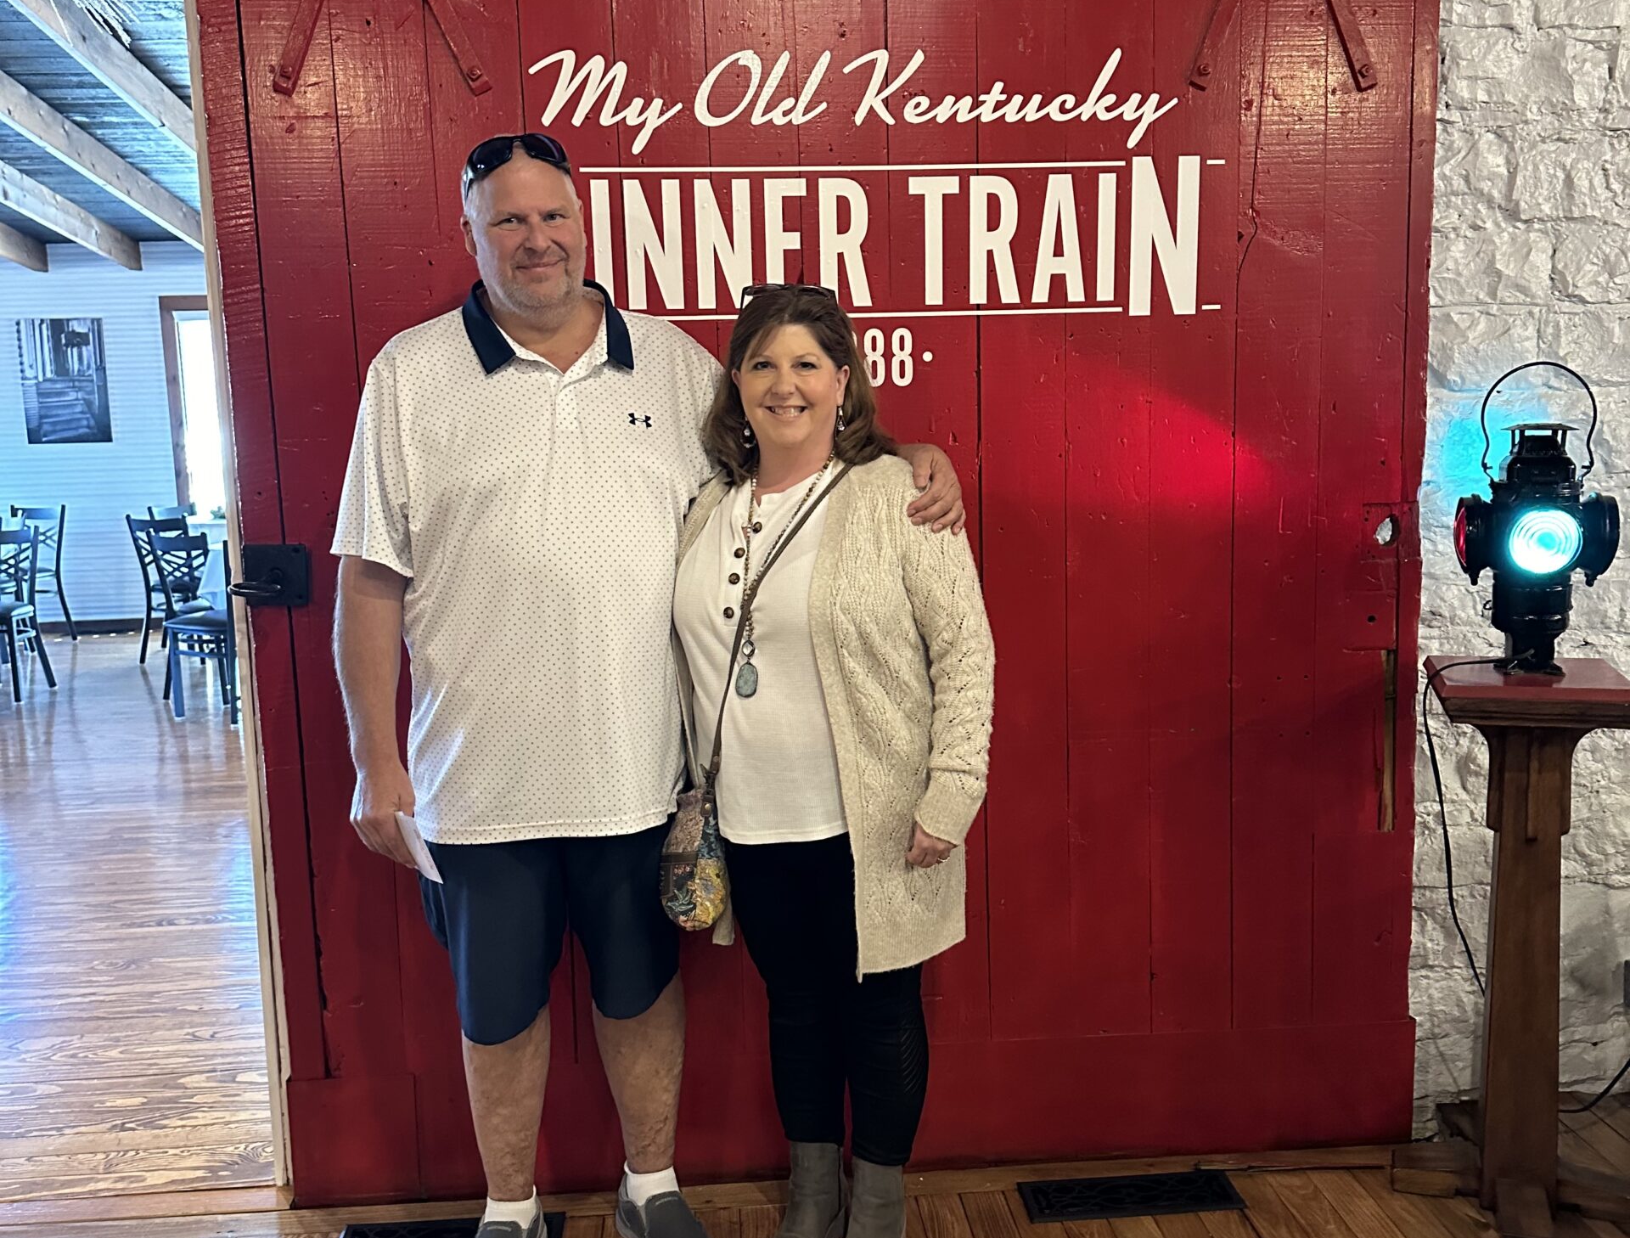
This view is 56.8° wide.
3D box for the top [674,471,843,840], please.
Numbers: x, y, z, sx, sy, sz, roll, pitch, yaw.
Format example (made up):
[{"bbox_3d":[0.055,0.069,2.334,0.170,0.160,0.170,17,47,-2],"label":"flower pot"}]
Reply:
[{"bbox_3d":[-0.020,0.046,2.398,0.370,0.600,0.270,1,9,14],"label":"top"}]

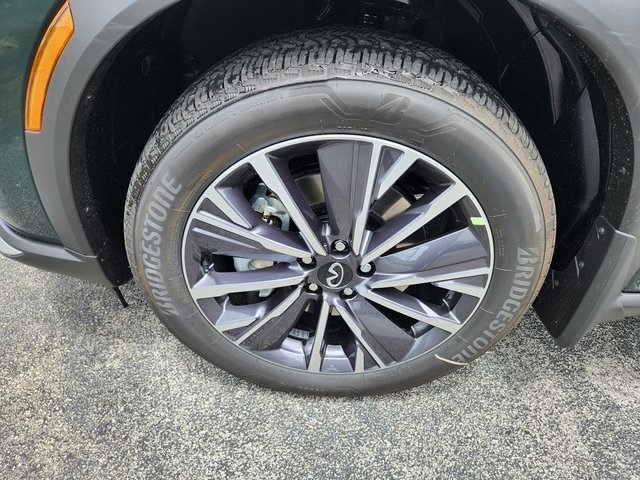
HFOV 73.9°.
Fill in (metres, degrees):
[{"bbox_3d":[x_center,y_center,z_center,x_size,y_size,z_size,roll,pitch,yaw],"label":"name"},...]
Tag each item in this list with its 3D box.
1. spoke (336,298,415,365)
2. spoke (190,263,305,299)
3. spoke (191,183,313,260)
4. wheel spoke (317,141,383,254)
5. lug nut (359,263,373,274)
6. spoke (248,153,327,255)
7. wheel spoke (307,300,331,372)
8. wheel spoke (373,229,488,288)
[{"bbox_3d":[0.122,0.175,0.851,0.097,0.202,0.040,-24,31,21],"label":"spoke"},{"bbox_3d":[-0.129,0.074,0.801,0.232,0.028,0.042,-10,35,12],"label":"spoke"},{"bbox_3d":[-0.109,-0.019,0.730,0.214,0.146,0.040,13,37,-4],"label":"spoke"},{"bbox_3d":[0.035,-0.070,0.678,0.090,0.207,0.040,7,37,1],"label":"wheel spoke"},{"bbox_3d":[0.084,0.045,0.772,0.024,0.024,0.027,3,37,4],"label":"lug nut"},{"bbox_3d":[-0.035,-0.060,0.694,0.036,0.207,0.042,-24,31,21],"label":"spoke"},{"bbox_3d":[-0.002,0.193,0.878,0.032,0.212,0.042,6,37,1],"label":"wheel spoke"},{"bbox_3d":[0.184,0.028,0.736,0.202,0.093,0.040,-8,35,11],"label":"wheel spoke"}]

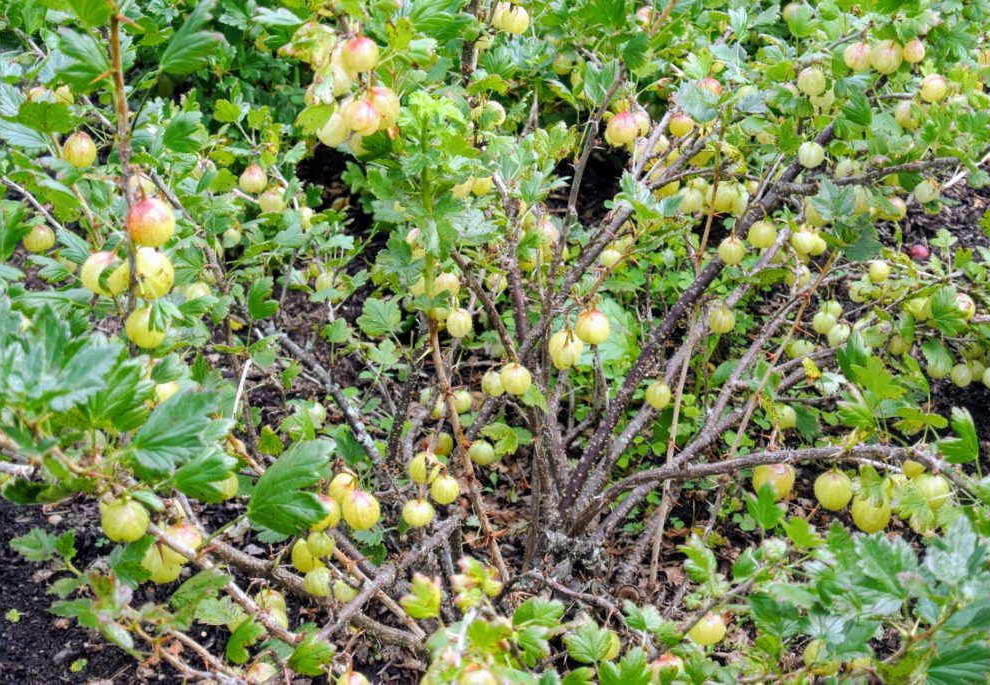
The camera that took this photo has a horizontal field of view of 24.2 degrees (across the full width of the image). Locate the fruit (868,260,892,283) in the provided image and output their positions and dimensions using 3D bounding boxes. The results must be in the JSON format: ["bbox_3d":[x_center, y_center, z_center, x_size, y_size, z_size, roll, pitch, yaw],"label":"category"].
[{"bbox_3d":[0.290,-0.054,1.740,0.016,0.017,0.016,0,25,0],"label":"fruit"}]

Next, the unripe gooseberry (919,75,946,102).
[{"bbox_3d":[0.310,-0.179,1.630,0.018,0.020,0.018,0,25,0],"label":"unripe gooseberry"}]

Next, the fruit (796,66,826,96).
[{"bbox_3d":[0.201,-0.166,1.470,0.018,0.018,0.018,0,24,0],"label":"fruit"}]

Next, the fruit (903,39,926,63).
[{"bbox_3d":[0.280,-0.195,1.540,0.015,0.016,0.015,0,24,0],"label":"fruit"}]

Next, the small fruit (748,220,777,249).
[{"bbox_3d":[0.191,-0.077,1.650,0.021,0.020,0.021,0,28,0],"label":"small fruit"}]

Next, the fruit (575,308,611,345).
[{"bbox_3d":[0.061,-0.010,1.440,0.021,0.022,0.021,0,28,0],"label":"fruit"}]

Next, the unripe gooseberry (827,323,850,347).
[{"bbox_3d":[0.253,-0.006,1.700,0.016,0.018,0.016,0,25,0],"label":"unripe gooseberry"}]

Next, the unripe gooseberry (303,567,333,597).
[{"bbox_3d":[-0.112,0.151,1.460,0.018,0.019,0.018,0,28,0],"label":"unripe gooseberry"}]

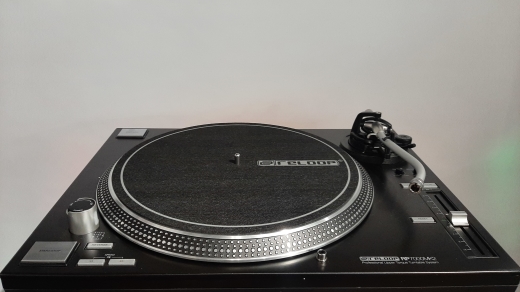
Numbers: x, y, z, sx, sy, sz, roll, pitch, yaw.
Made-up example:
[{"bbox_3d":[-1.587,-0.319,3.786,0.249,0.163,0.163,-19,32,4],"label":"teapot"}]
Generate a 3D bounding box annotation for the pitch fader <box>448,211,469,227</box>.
[{"bbox_3d":[0.209,0.076,0.409,0.016,0.011,0.012,0,24,-2],"label":"pitch fader"}]

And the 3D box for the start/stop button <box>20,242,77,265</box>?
[{"bbox_3d":[-0.190,0.097,0.353,0.038,0.005,0.028,0,24,-2],"label":"start/stop button"}]

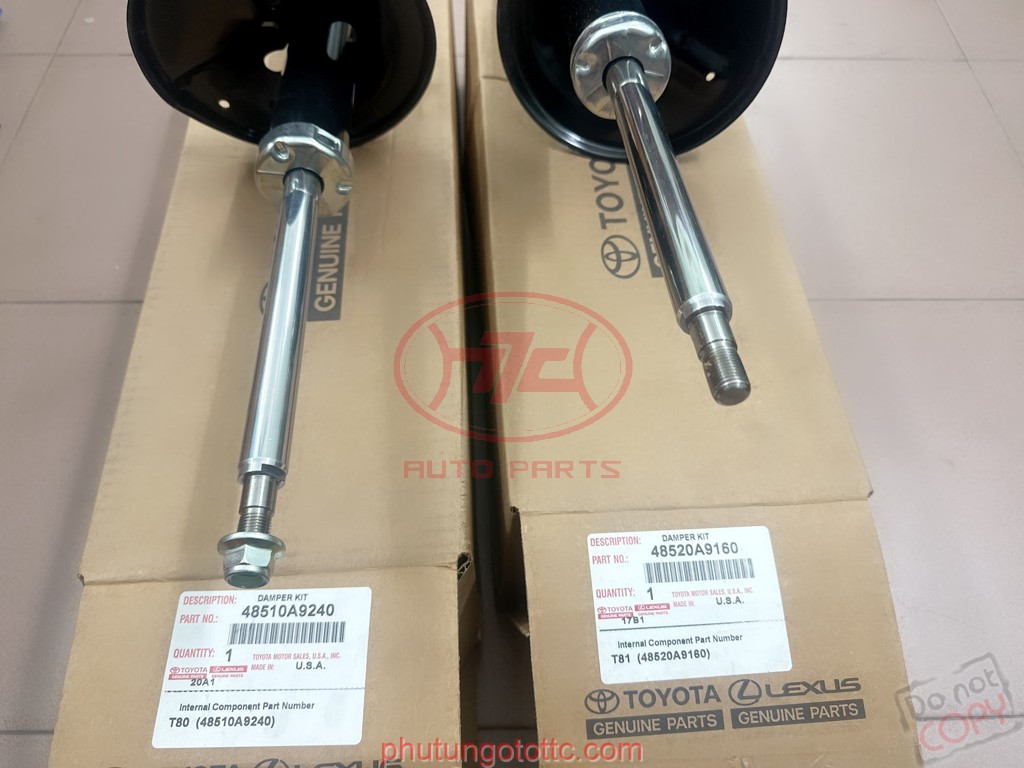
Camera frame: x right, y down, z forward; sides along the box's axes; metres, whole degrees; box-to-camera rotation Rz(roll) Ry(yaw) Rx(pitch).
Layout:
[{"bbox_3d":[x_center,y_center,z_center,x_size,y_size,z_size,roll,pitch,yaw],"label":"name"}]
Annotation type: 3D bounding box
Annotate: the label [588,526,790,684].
[{"bbox_3d":[0.095,0.117,0.381,0.102,0.002,0.076,-2,71,-4],"label":"label"}]

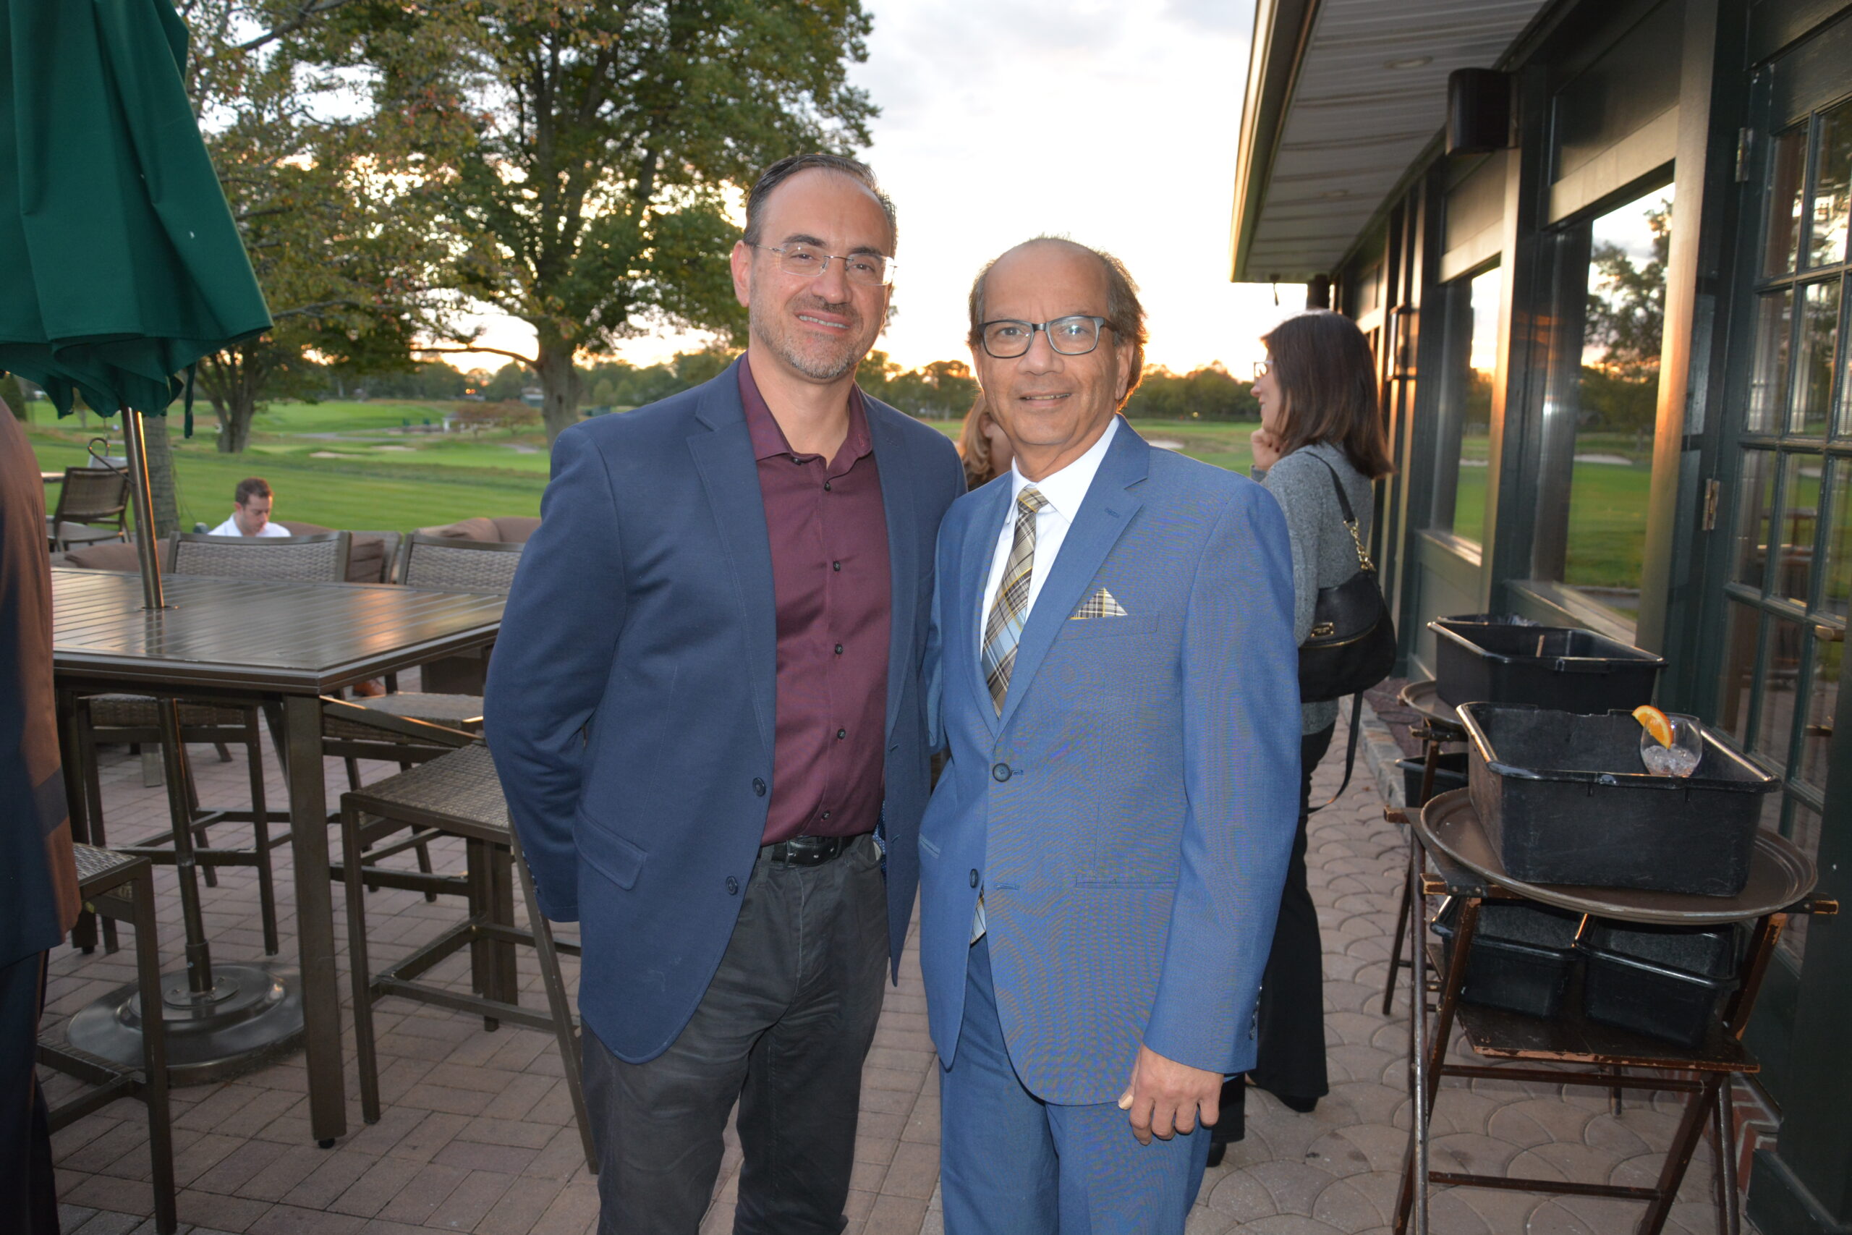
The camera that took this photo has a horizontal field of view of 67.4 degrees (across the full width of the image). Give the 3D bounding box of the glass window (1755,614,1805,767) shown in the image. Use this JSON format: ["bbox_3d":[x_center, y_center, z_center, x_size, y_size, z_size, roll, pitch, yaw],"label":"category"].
[{"bbox_3d":[1.799,0.154,2.927,0.030,0.310,0.190,2,8,12],"label":"glass window"}]

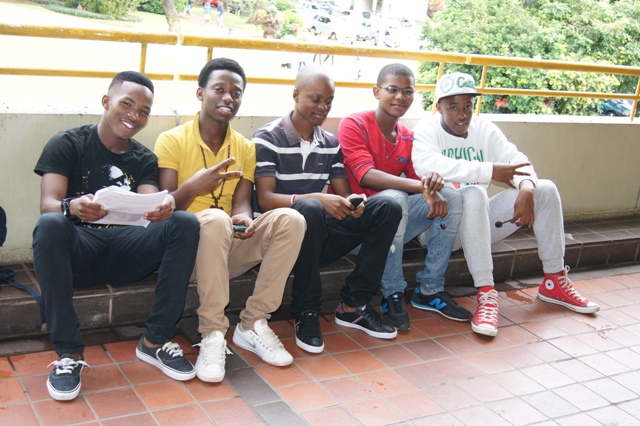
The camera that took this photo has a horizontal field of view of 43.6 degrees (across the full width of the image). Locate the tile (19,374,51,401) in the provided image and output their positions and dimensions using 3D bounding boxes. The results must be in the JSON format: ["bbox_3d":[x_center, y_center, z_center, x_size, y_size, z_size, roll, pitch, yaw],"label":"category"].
[{"bbox_3d":[-0.865,0.560,2.560,0.154,0.015,0.154,-3,19,-32],"label":"tile"}]

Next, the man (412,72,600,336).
[{"bbox_3d":[0.828,-0.105,3.741,0.826,1.029,0.834,-1,17,-26],"label":"man"}]

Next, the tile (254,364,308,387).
[{"bbox_3d":[-0.127,0.583,2.846,0.153,0.014,0.156,-3,18,-31],"label":"tile"}]

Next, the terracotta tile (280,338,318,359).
[{"bbox_3d":[-0.070,0.527,3.070,0.153,0.014,0.156,-3,18,-31],"label":"terracotta tile"}]

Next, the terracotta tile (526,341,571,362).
[{"bbox_3d":[0.931,0.579,3.295,0.155,0.014,0.155,-3,19,-31],"label":"terracotta tile"}]

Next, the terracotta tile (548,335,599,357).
[{"bbox_3d":[1.070,0.572,3.380,0.155,0.014,0.155,-3,19,-31],"label":"terracotta tile"}]

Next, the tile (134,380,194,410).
[{"bbox_3d":[-0.503,0.595,2.593,0.155,0.014,0.155,-3,19,-31],"label":"tile"}]

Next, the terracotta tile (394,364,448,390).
[{"bbox_3d":[0.375,0.605,2.955,0.155,0.014,0.155,-3,19,-31],"label":"terracotta tile"}]

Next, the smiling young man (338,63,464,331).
[{"bbox_3d":[0.352,-0.115,3.553,0.523,1.059,0.672,-3,19,-32],"label":"smiling young man"}]

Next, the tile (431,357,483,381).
[{"bbox_3d":[0.519,0.601,3.046,0.153,0.014,0.156,-3,18,-31],"label":"tile"}]

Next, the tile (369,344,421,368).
[{"bbox_3d":[0.292,0.555,3.087,0.155,0.014,0.155,-3,19,-31],"label":"tile"}]

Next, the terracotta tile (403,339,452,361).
[{"bbox_3d":[0.431,0.552,3.183,0.153,0.014,0.156,-3,18,-31],"label":"terracotta tile"}]

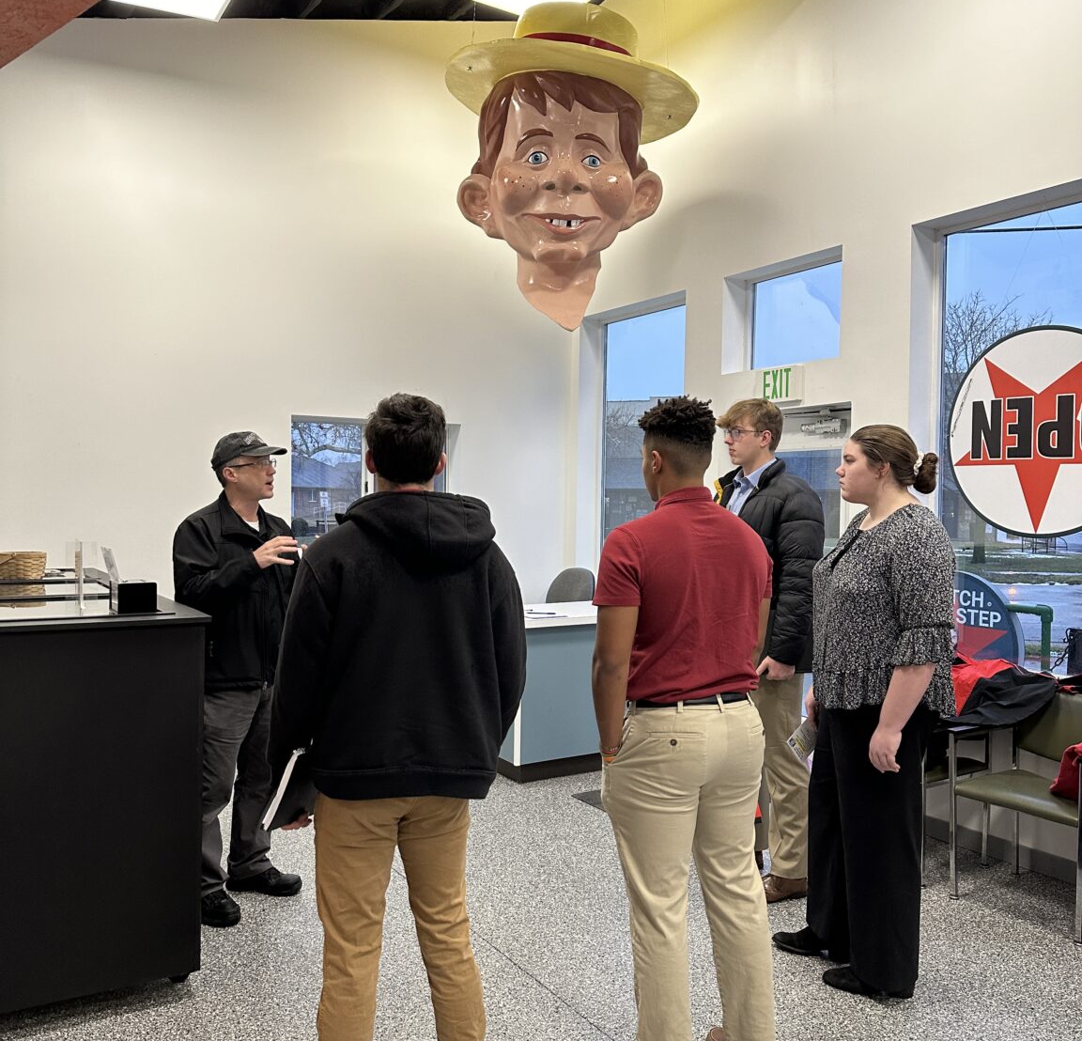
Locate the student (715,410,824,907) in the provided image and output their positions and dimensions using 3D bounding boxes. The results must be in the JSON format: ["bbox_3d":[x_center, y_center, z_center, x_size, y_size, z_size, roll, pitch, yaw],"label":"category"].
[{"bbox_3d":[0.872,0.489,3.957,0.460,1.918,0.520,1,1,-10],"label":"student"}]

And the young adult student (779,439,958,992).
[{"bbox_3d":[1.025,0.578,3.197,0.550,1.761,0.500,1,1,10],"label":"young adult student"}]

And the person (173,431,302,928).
[{"bbox_3d":[-1.072,0.542,3.652,0.520,1.760,0.560,2,2,30],"label":"person"}]

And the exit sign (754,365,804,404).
[{"bbox_3d":[1.276,-0.722,5.358,0.055,0.195,0.300,0,1,-32],"label":"exit sign"}]

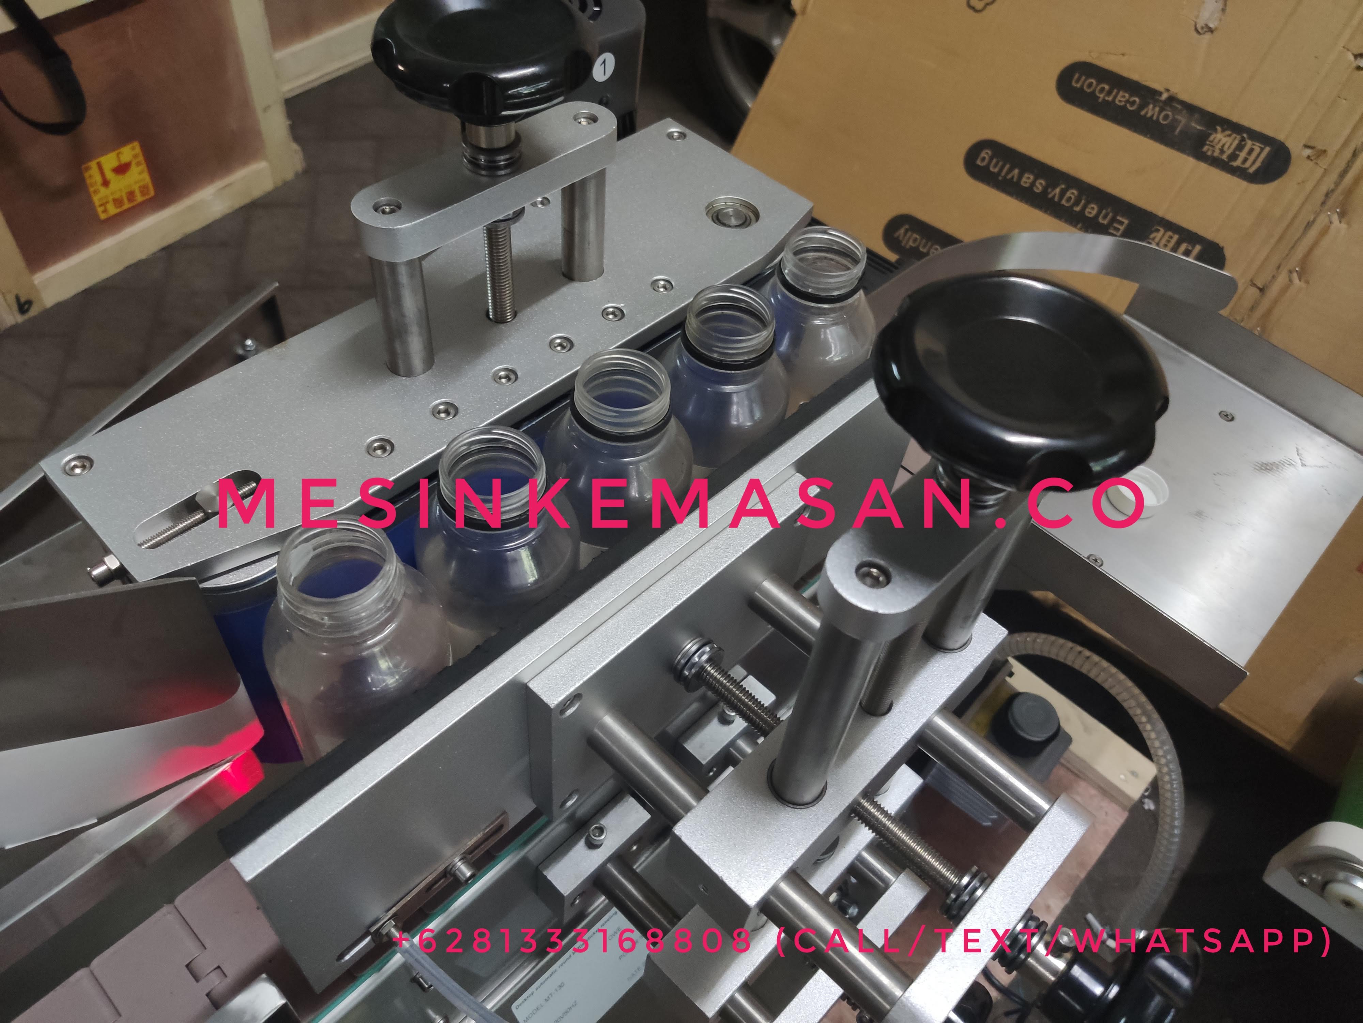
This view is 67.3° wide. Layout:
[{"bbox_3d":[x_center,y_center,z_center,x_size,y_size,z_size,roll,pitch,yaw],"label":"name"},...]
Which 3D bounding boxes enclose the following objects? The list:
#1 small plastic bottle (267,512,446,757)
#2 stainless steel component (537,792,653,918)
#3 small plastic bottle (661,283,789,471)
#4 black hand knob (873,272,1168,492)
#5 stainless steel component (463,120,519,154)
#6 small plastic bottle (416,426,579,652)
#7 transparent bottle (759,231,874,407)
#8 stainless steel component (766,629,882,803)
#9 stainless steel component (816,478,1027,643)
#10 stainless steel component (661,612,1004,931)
[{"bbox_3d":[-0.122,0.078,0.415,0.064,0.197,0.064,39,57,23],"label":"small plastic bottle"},{"bbox_3d":[-0.045,0.180,0.537,0.021,0.038,0.060,38,56,23],"label":"stainless steel component"},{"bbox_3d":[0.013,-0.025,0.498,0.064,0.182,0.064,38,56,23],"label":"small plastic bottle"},{"bbox_3d":[0.092,-0.034,0.283,0.079,0.032,0.079,3,51,-4],"label":"black hand knob"},{"bbox_3d":[-0.073,-0.149,0.393,0.020,0.011,0.020,38,56,23],"label":"stainless steel component"},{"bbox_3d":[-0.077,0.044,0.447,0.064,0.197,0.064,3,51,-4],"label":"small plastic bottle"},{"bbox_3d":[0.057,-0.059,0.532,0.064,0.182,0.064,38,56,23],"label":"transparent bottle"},{"bbox_3d":[0.049,0.064,0.341,0.020,0.121,0.020,3,50,-4],"label":"stainless steel component"},{"bbox_3d":[0.089,-0.003,0.320,0.027,0.015,0.127,39,57,23],"label":"stainless steel component"},{"bbox_3d":[0.068,0.097,0.426,0.040,0.040,0.169,39,57,23],"label":"stainless steel component"}]

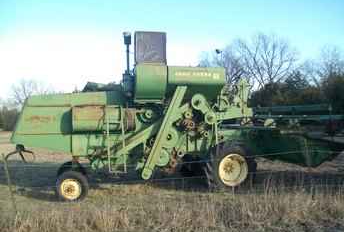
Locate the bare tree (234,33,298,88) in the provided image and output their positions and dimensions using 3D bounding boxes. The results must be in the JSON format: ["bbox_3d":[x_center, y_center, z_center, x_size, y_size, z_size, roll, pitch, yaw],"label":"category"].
[{"bbox_3d":[11.093,-3.756,42.000,7.600,11.800,7.200,0,0,0],"label":"bare tree"}]

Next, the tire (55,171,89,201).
[{"bbox_3d":[-2.166,1.555,7.750,0.720,0.720,0.200,0,0,-15],"label":"tire"}]

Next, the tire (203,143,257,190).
[{"bbox_3d":[1.426,1.305,8.650,1.300,1.300,0.400,0,0,-15],"label":"tire"}]

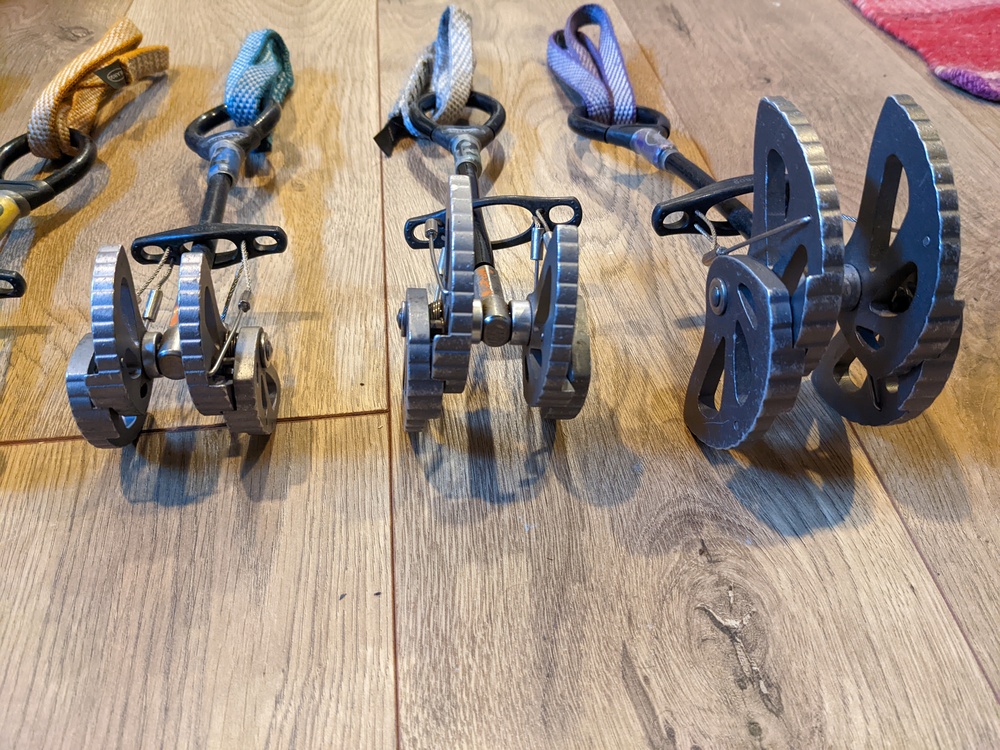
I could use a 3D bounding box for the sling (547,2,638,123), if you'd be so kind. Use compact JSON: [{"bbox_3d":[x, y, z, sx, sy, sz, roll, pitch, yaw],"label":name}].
[{"bbox_3d":[0.053,-0.185,0.477,0.046,0.042,0.118,-5,47,-5],"label":"sling"}]

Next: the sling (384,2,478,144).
[{"bbox_3d":[-0.041,-0.186,0.478,0.055,0.049,0.122,1,47,1],"label":"sling"}]

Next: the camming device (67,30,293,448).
[{"bbox_3d":[-0.138,-0.110,0.385,0.080,0.084,0.342,-5,47,-5],"label":"camming device"}]

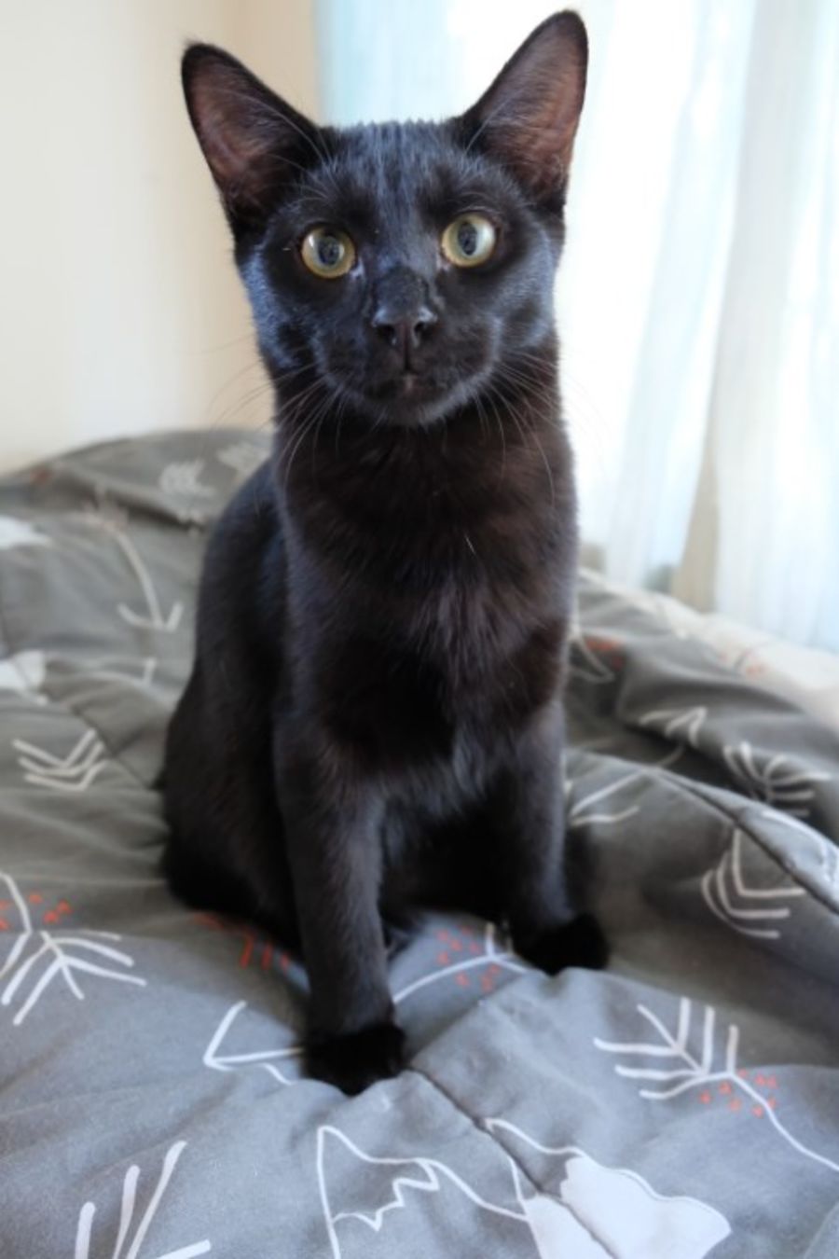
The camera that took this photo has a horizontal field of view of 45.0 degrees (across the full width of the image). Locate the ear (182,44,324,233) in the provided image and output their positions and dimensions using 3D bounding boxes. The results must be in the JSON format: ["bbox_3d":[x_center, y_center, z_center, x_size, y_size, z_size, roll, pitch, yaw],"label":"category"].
[{"bbox_3d":[-0.062,-0.182,0.367,0.046,0.062,0.033,-19,20,22],"label":"ear"}]

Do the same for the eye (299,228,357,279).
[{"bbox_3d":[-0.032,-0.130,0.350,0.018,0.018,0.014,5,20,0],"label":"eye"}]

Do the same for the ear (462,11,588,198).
[{"bbox_3d":[0.042,-0.191,0.367,0.046,0.062,0.033,12,21,-22],"label":"ear"}]

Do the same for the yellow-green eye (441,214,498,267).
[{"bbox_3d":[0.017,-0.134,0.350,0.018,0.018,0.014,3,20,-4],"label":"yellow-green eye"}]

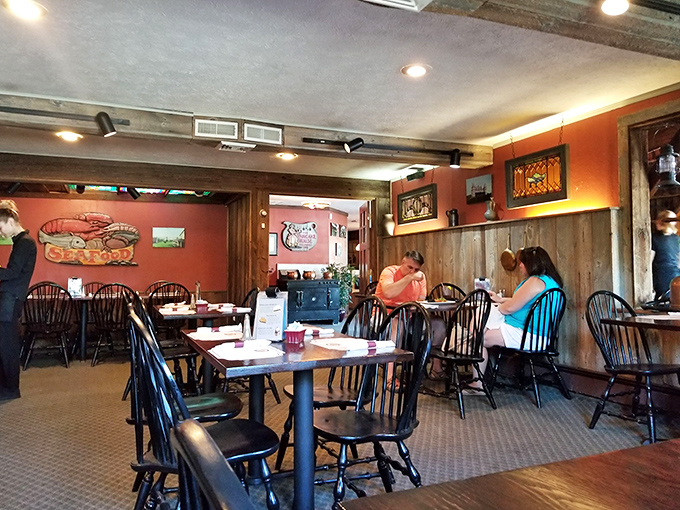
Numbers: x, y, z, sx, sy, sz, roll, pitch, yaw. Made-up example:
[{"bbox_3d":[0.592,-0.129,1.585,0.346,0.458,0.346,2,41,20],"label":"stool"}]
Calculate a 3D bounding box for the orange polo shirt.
[{"bbox_3d":[0.620,0.393,5.220,0.510,0.560,0.360,1,-2,-30],"label":"orange polo shirt"}]

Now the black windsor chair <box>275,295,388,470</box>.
[{"bbox_3d":[-0.025,0.700,2.715,0.510,0.950,0.450,1,-2,-24],"label":"black windsor chair"}]

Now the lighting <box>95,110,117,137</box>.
[{"bbox_3d":[-1.821,-1.022,3.978,0.105,0.200,0.105,-19,6,-22],"label":"lighting"}]

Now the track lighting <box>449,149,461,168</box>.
[{"bbox_3d":[1.194,-0.989,5.280,0.105,0.190,0.115,0,-2,0],"label":"track lighting"}]

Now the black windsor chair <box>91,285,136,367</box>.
[{"bbox_3d":[-2.690,0.802,6.100,0.450,0.950,0.500,0,-2,-23],"label":"black windsor chair"}]

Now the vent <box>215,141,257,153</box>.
[{"bbox_3d":[-0.942,-0.988,4.650,0.330,0.040,0.290,0,-2,-23],"label":"vent"}]

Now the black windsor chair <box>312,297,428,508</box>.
[{"bbox_3d":[0.096,0.698,2.300,0.530,0.944,0.465,0,-2,-24],"label":"black windsor chair"}]

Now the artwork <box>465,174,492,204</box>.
[{"bbox_3d":[1.544,-0.724,5.665,0.030,0.294,0.445,0,-2,-24],"label":"artwork"}]

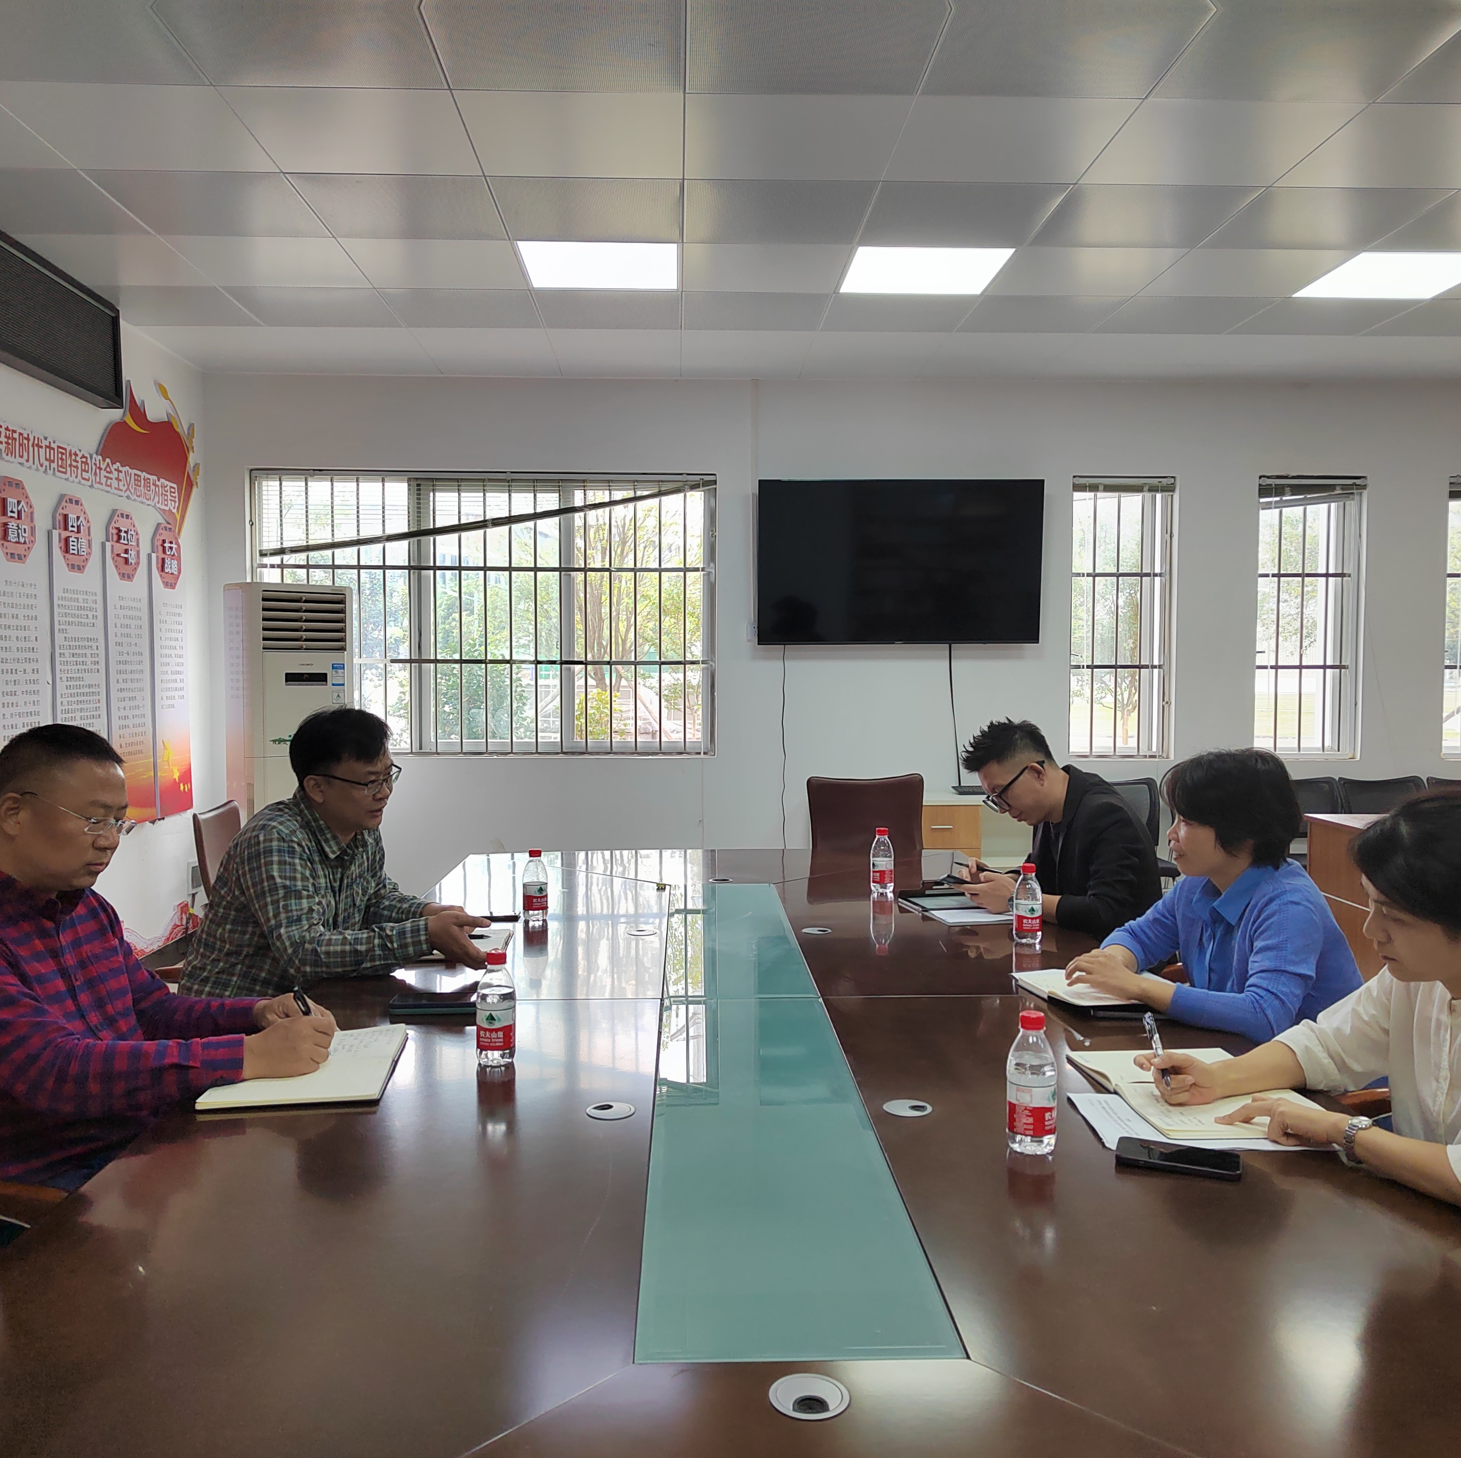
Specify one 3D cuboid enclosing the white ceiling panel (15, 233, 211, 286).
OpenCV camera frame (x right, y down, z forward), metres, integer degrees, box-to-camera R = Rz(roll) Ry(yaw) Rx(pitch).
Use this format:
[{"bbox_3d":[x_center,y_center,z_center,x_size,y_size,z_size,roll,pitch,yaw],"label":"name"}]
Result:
[{"bbox_3d":[-2.238,-1.688,4.643,0.590,0.030,0.590,0,3,-2],"label":"white ceiling panel"}]

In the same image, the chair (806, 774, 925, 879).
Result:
[{"bbox_3d":[0.528,0.685,4.701,0.600,0.985,0.620,0,3,-2],"label":"chair"}]

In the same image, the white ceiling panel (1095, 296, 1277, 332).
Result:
[{"bbox_3d":[1.908,-1.755,5.476,0.600,0.025,0.600,0,3,-2],"label":"white ceiling panel"}]

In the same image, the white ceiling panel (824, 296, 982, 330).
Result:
[{"bbox_3d":[0.709,-1.753,5.436,0.600,0.025,0.600,0,3,-2],"label":"white ceiling panel"}]

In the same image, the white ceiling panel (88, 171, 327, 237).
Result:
[{"bbox_3d":[-1.649,-1.679,4.128,0.595,0.030,0.590,0,3,-2],"label":"white ceiling panel"}]

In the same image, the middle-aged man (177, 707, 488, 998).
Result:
[{"bbox_3d":[-0.830,0.609,2.800,0.680,1.300,0.540,0,3,-2],"label":"middle-aged man"}]

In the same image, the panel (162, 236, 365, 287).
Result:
[{"bbox_3d":[-1.670,-1.720,4.756,0.600,0.025,0.600,0,3,-2],"label":"panel"}]

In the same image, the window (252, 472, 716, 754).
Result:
[{"bbox_3d":[-1.237,-0.576,6.600,2.329,1.428,0.140,0,3,-2],"label":"window"}]

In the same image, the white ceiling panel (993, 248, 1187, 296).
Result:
[{"bbox_3d":[1.327,-1.712,4.821,0.595,0.030,0.590,0,3,-2],"label":"white ceiling panel"}]

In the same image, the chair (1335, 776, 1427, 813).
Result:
[{"bbox_3d":[3.333,0.676,6.407,0.470,0.830,0.580,0,3,-2],"label":"chair"}]

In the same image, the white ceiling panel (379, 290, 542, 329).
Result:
[{"bbox_3d":[-1.081,-1.724,5.280,0.590,0.030,0.590,0,3,-2],"label":"white ceiling panel"}]

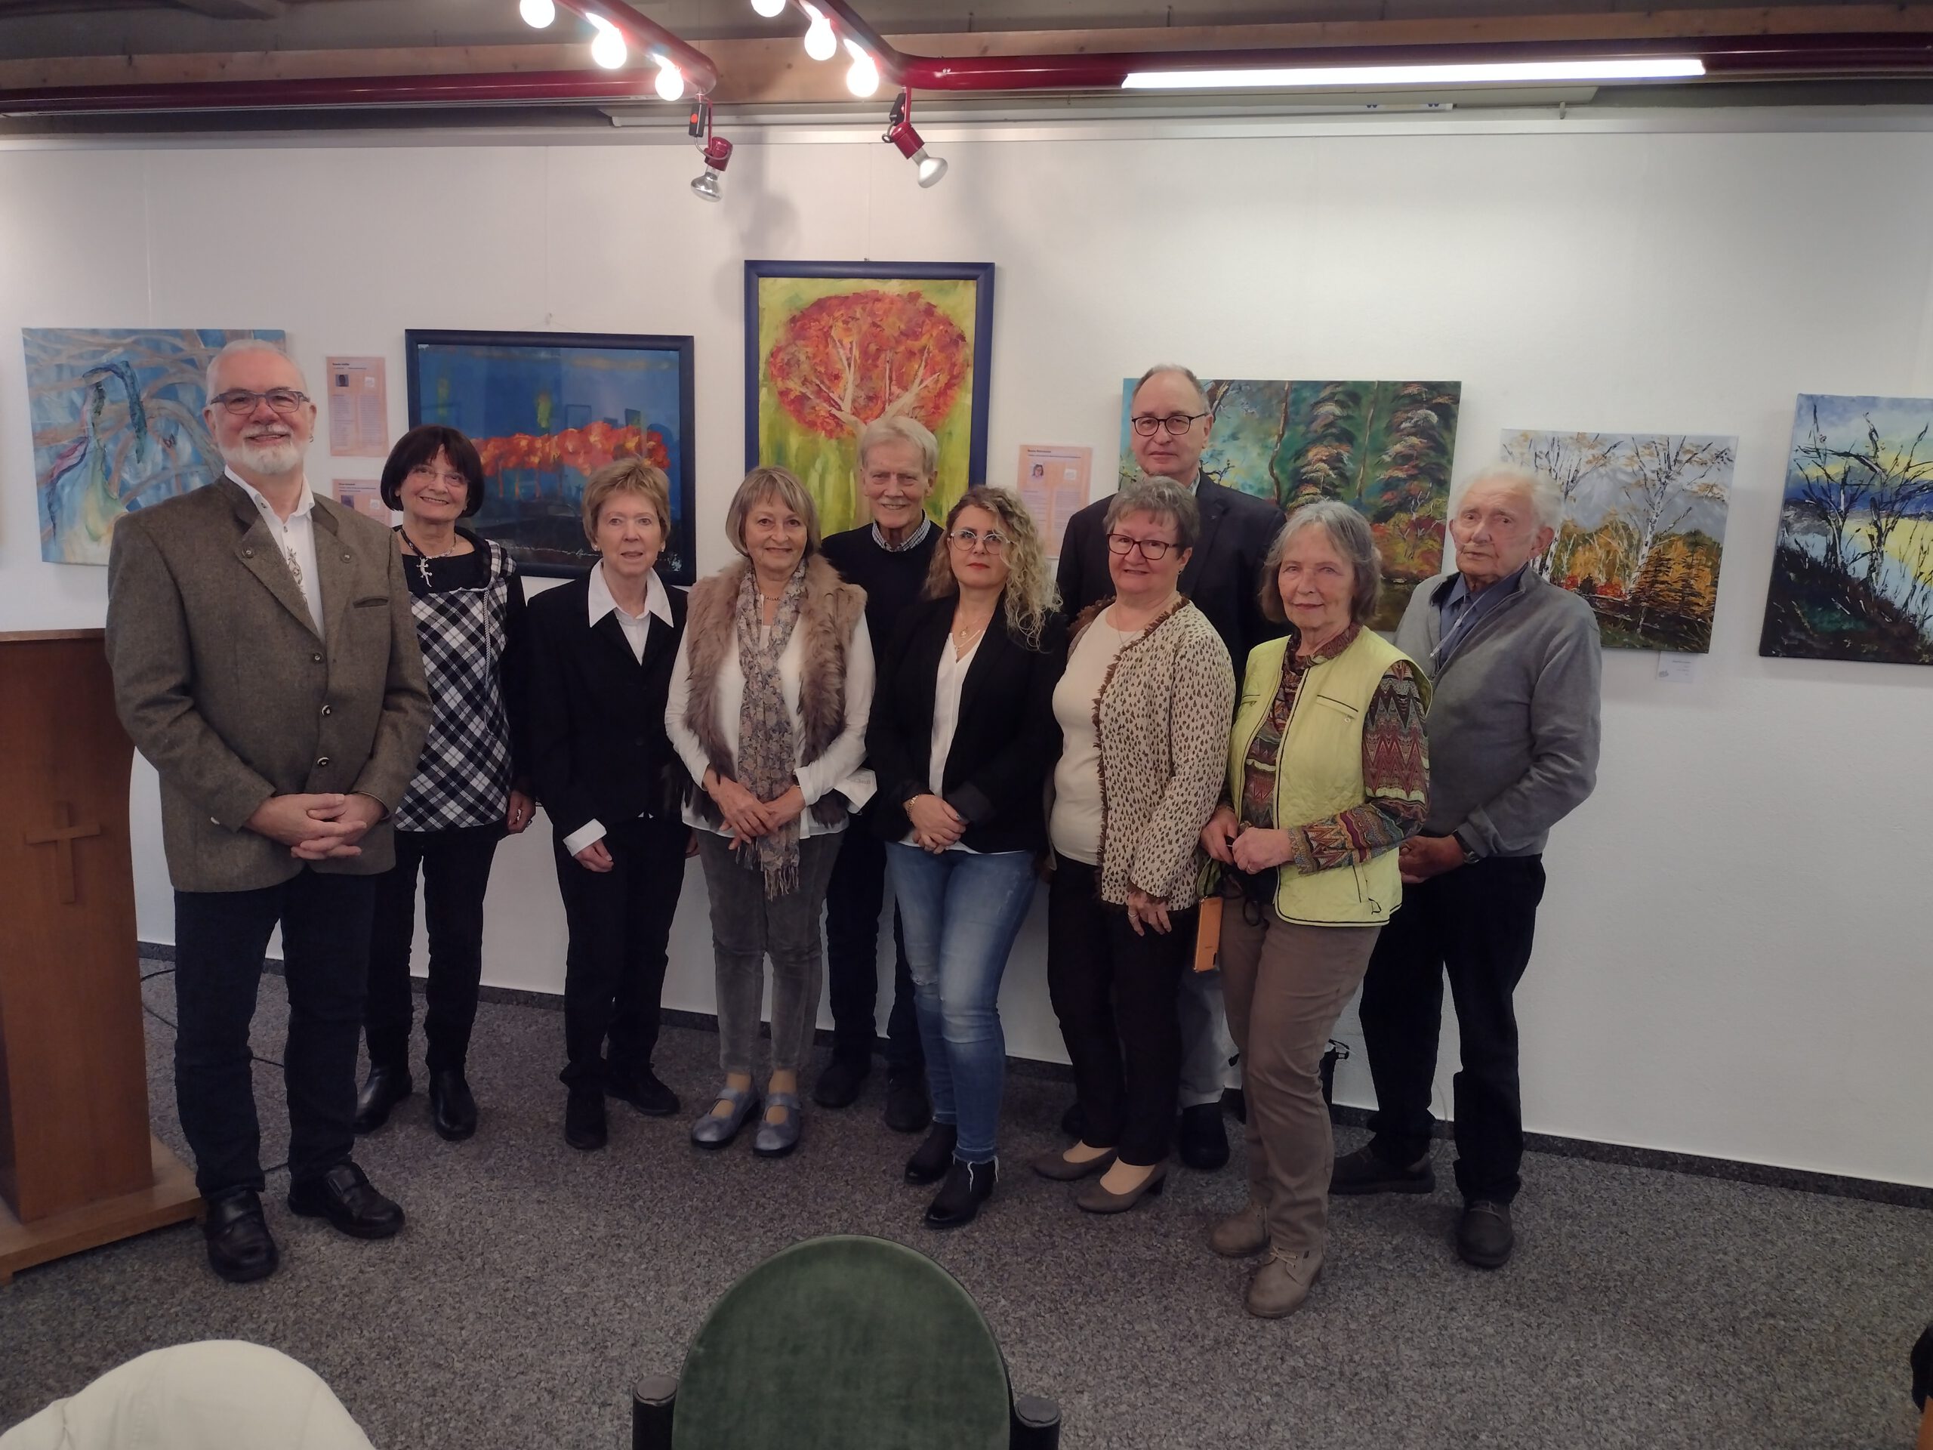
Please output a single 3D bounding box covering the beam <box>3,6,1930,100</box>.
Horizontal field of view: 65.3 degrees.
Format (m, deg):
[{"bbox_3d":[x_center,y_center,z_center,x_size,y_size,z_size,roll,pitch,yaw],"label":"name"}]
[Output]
[{"bbox_3d":[-0.341,-1.524,3.529,4.899,0.146,0.100,5,12,14],"label":"beam"}]

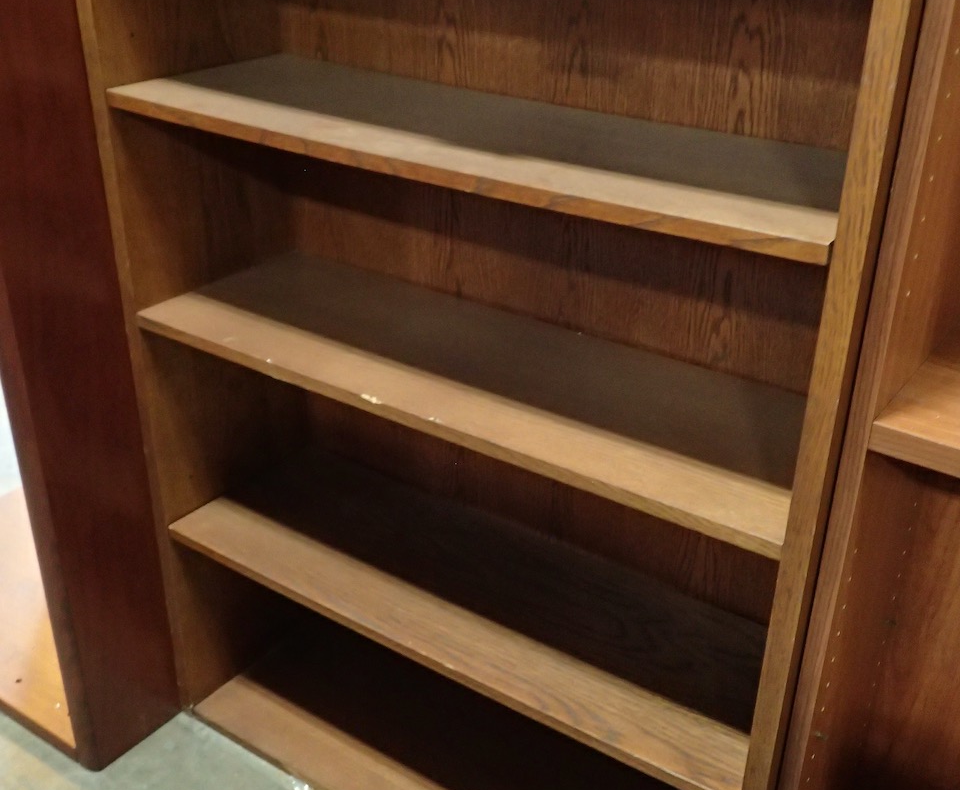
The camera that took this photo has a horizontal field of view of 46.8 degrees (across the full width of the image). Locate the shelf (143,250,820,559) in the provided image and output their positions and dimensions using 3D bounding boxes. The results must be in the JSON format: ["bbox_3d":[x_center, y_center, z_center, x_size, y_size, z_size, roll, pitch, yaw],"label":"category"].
[{"bbox_3d":[-0.001,-0.031,1.316,0.860,0.019,0.289,18,33,30],"label":"shelf"}]

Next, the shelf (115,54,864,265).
[{"bbox_3d":[0.003,-0.281,1.184,0.860,0.019,0.289,18,33,30],"label":"shelf"}]

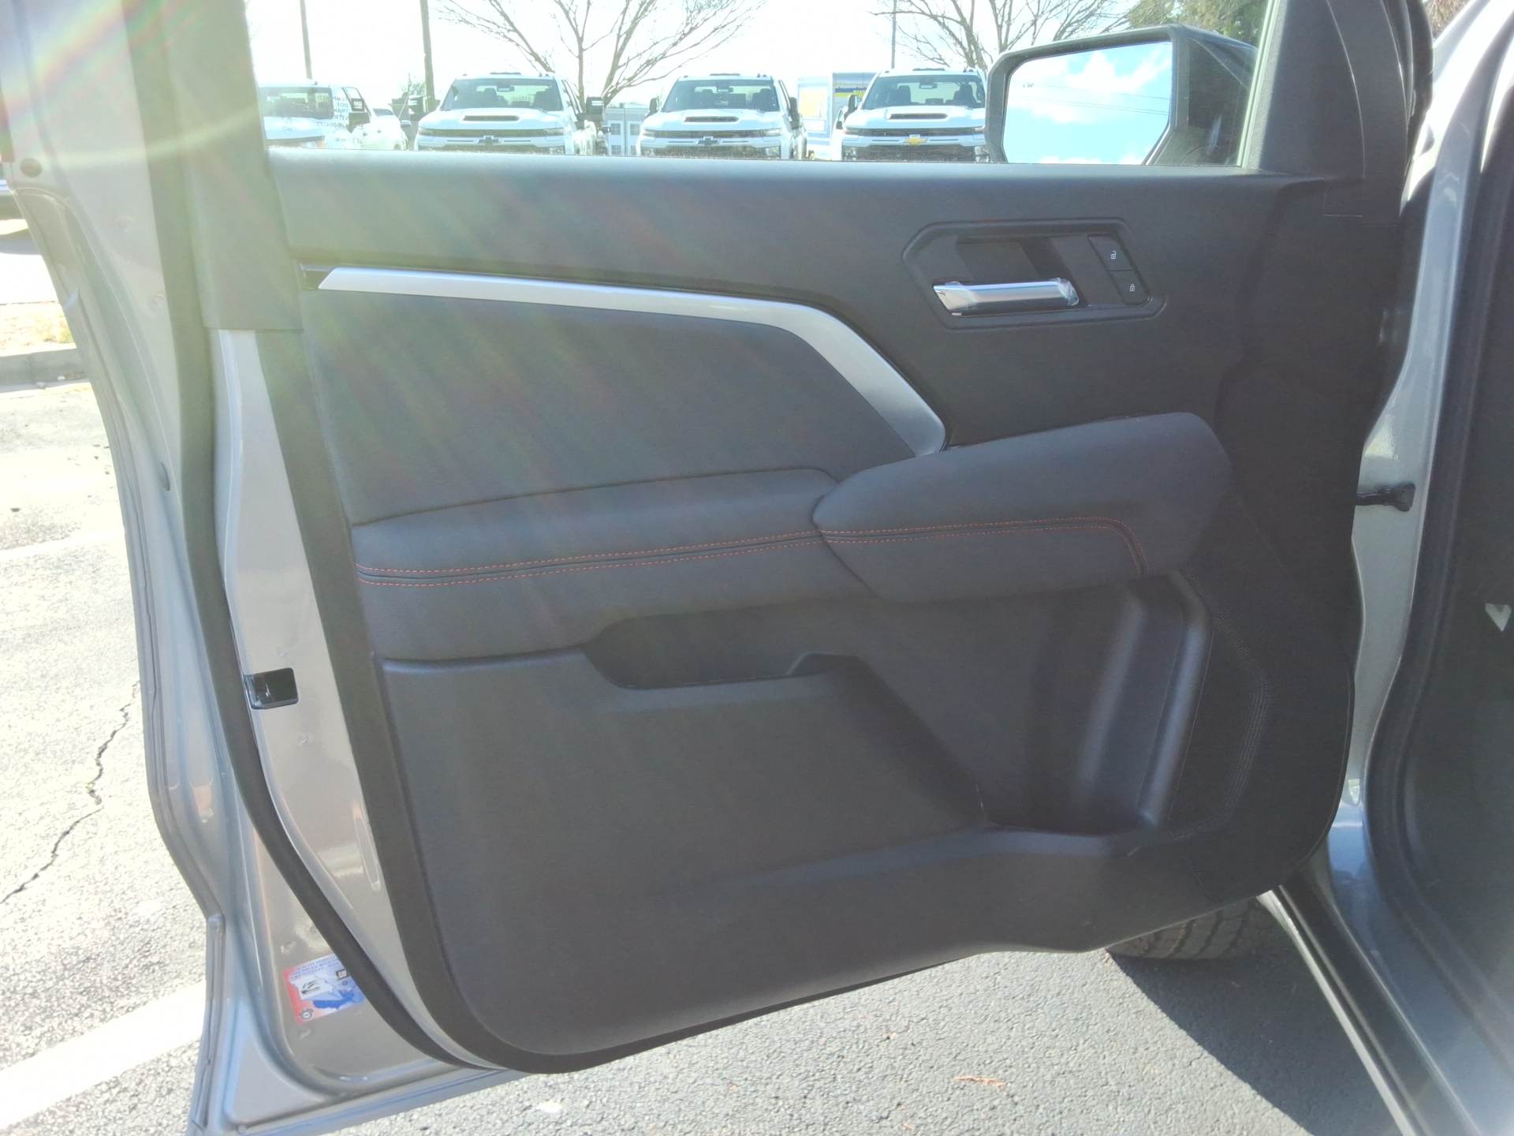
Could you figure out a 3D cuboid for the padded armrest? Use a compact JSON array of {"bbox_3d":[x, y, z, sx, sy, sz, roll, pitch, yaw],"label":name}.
[{"bbox_3d":[0.207,-0.039,0.939,0.365,0.117,0.095,-8,21,-21],"label":"padded armrest"}]

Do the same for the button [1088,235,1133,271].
[{"bbox_3d":[0.270,-0.243,0.945,0.040,0.028,0.010,-8,21,-21],"label":"button"}]

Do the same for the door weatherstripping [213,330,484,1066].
[{"bbox_3d":[-0.296,0.129,0.901,0.137,0.606,0.070,-8,21,-21],"label":"door weatherstripping"}]

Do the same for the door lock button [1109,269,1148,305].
[{"bbox_3d":[0.289,-0.220,0.961,0.038,0.026,0.010,-8,21,-21],"label":"door lock button"}]

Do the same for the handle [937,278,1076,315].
[{"bbox_3d":[0.188,-0.204,0.919,0.122,0.024,0.025,-8,21,-21],"label":"handle"}]

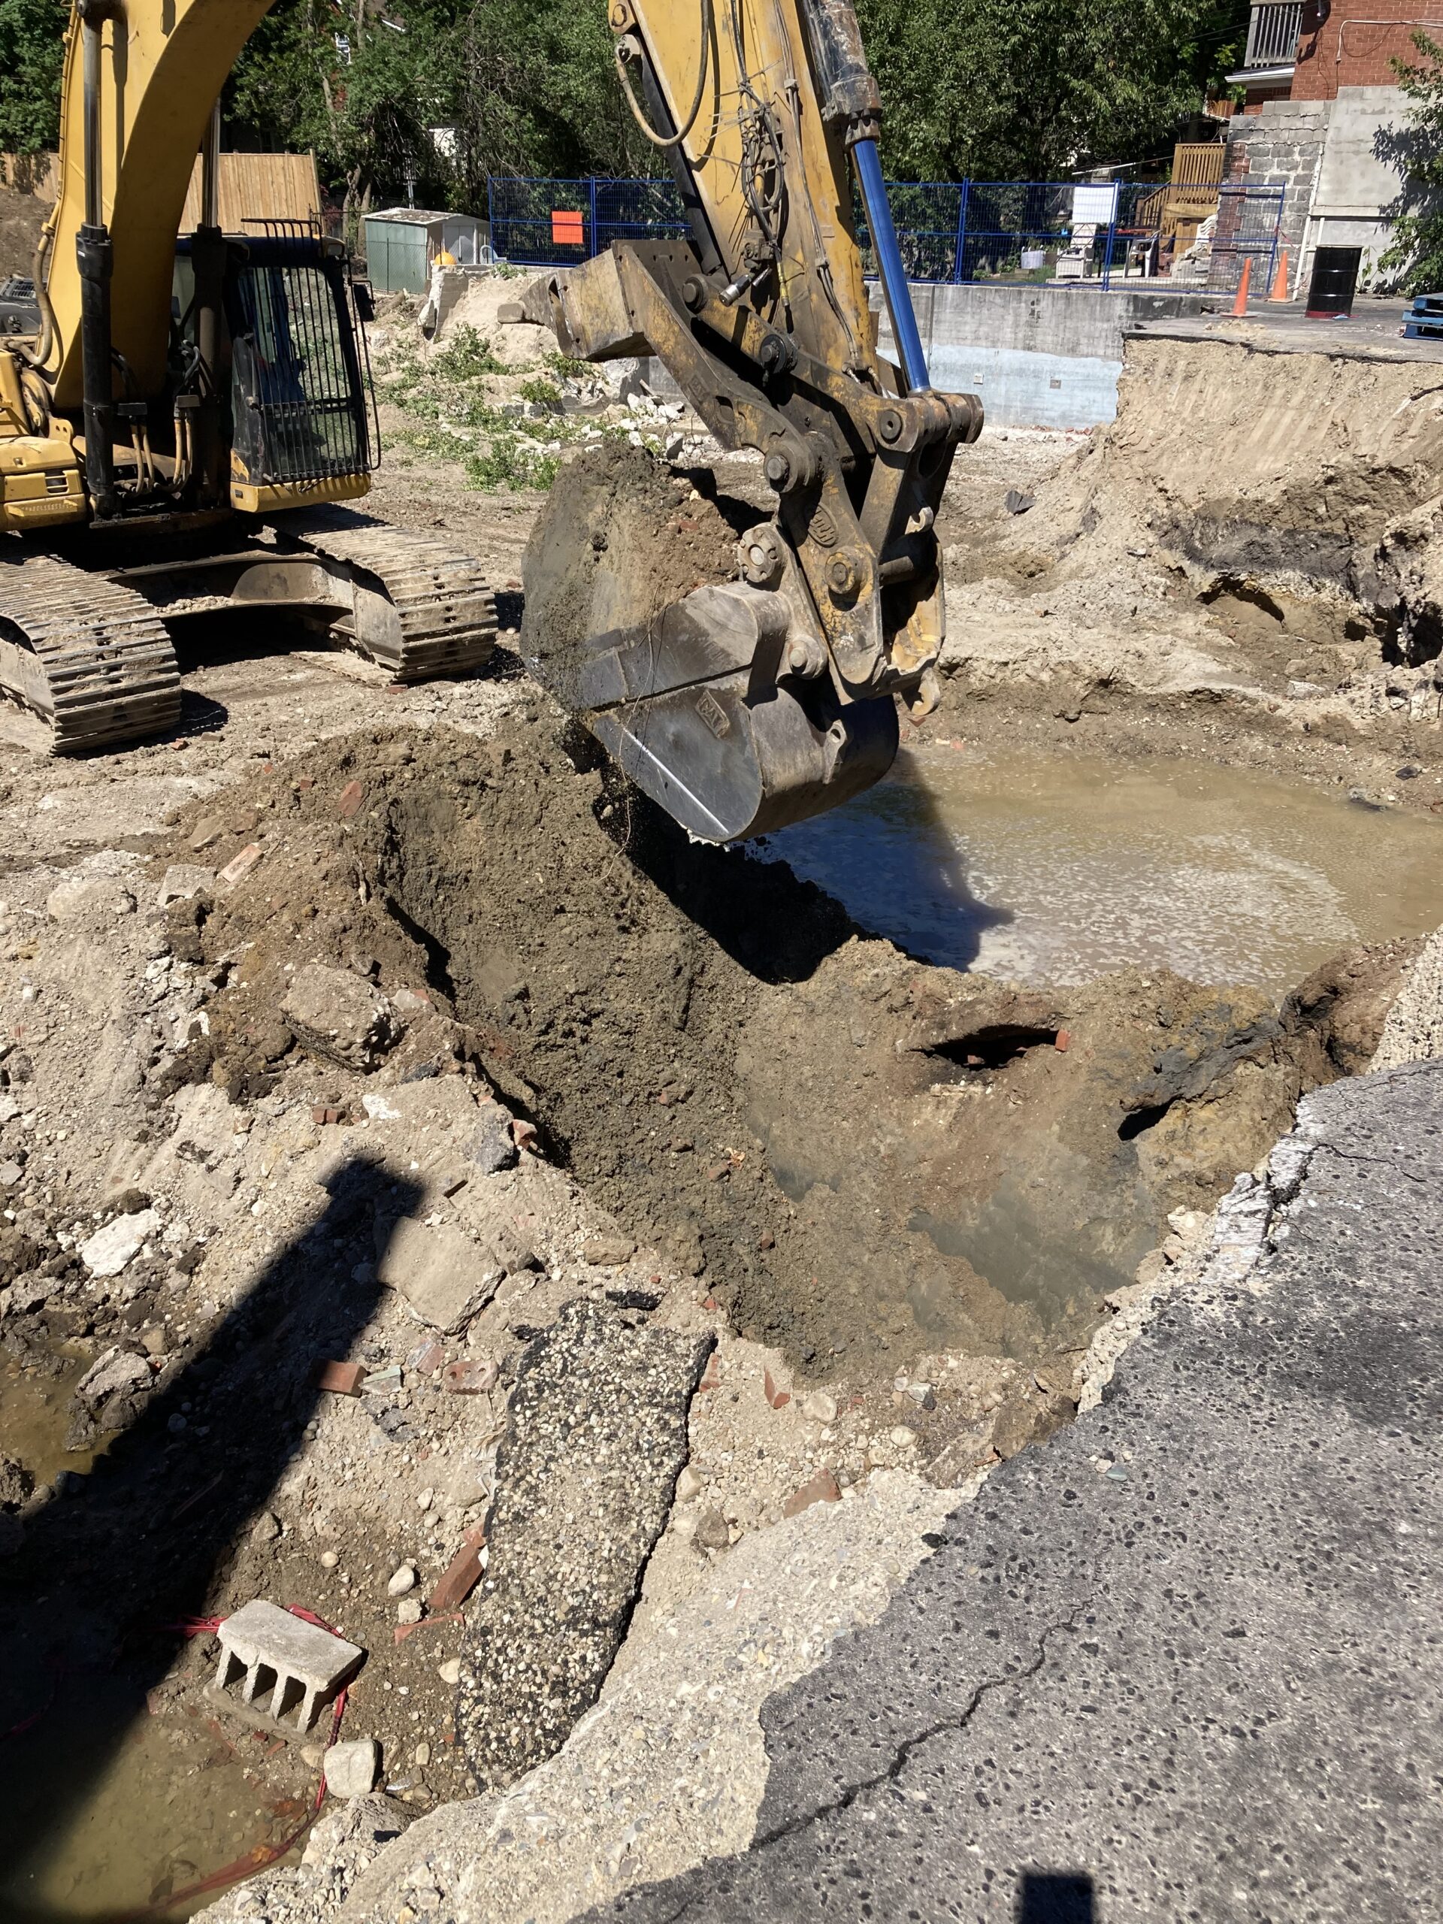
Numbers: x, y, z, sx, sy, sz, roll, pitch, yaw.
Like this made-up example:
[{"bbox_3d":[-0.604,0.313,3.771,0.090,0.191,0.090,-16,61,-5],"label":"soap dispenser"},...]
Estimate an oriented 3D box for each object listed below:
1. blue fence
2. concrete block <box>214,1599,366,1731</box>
[{"bbox_3d":[2.133,-14.565,30.965,17.740,1.800,0.100,17,30,30],"label":"blue fence"},{"bbox_3d":[-1.340,2.182,4.776,0.390,0.235,0.190,19,10,17],"label":"concrete block"}]

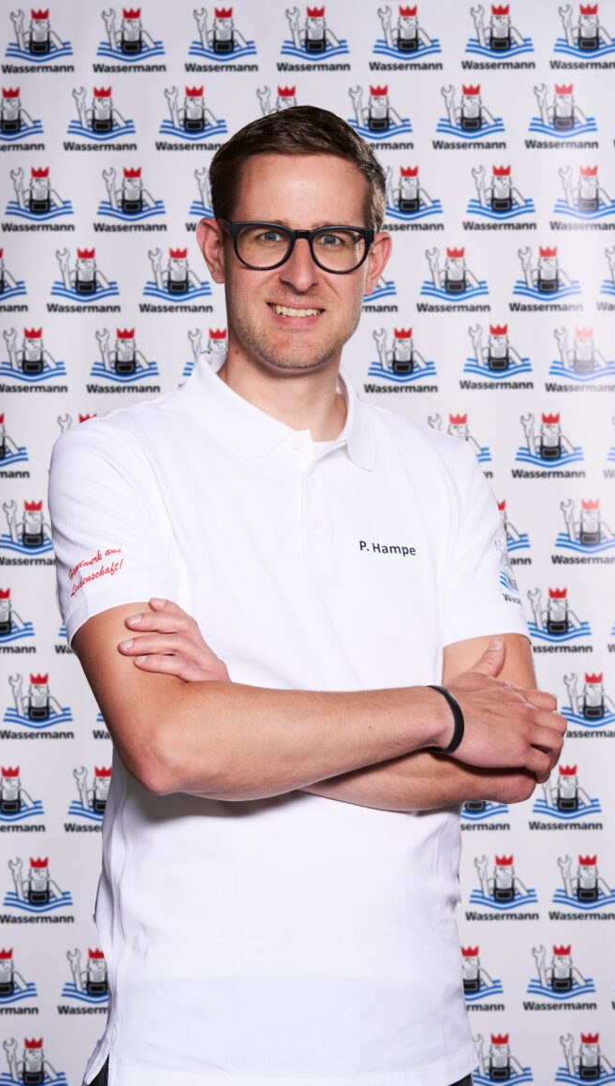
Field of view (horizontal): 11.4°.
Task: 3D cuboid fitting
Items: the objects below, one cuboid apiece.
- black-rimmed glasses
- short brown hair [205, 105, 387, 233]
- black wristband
[{"bbox_3d":[-0.010,-0.298,3.130,0.144,0.050,0.145,2,4,-5],"label":"black-rimmed glasses"},{"bbox_3d":[-0.012,-0.366,3.170,0.178,0.165,0.200,2,3,-5],"label":"short brown hair"},{"bbox_3d":[0.121,0.177,3.030,0.066,0.068,0.012,-5,2,43],"label":"black wristband"}]

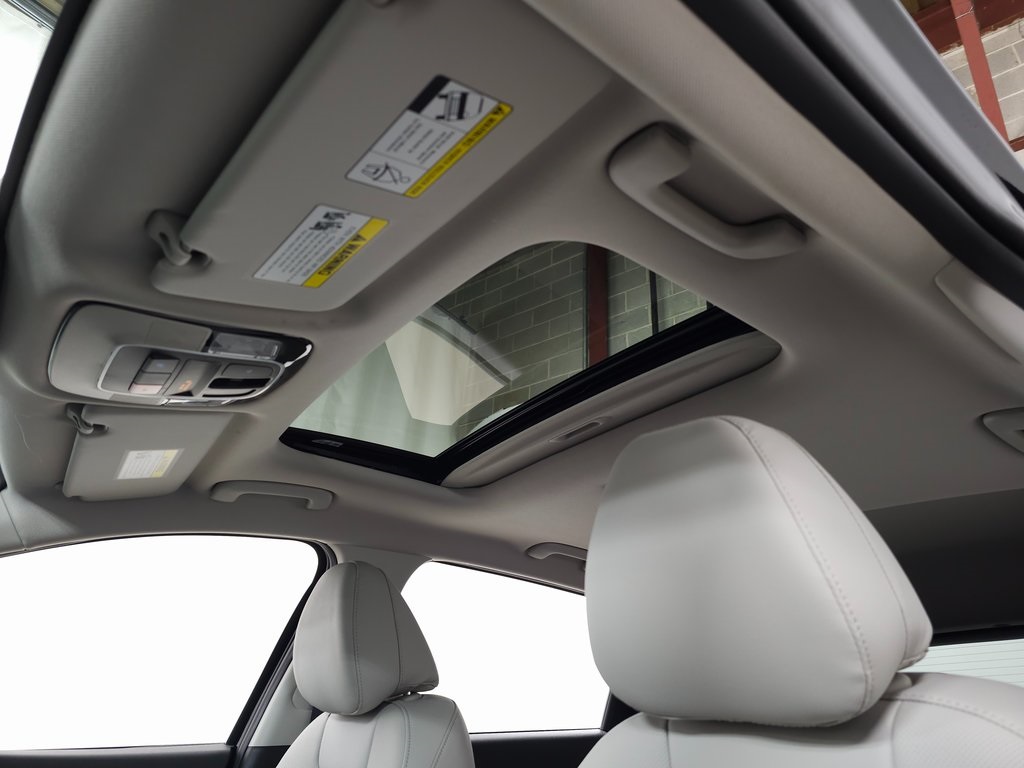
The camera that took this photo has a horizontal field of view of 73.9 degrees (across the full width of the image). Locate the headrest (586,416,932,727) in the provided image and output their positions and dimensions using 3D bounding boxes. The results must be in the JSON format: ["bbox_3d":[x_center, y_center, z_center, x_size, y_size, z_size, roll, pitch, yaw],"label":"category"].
[{"bbox_3d":[0.180,0.155,0.586,0.175,0.243,0.258,17,-30,-34],"label":"headrest"}]

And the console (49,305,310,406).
[{"bbox_3d":[-0.354,-0.028,0.727,0.205,0.038,0.212,7,-25,-38],"label":"console"}]

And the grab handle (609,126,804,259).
[{"bbox_3d":[0.162,-0.142,0.527,0.207,0.040,0.053,14,-29,-39],"label":"grab handle"}]

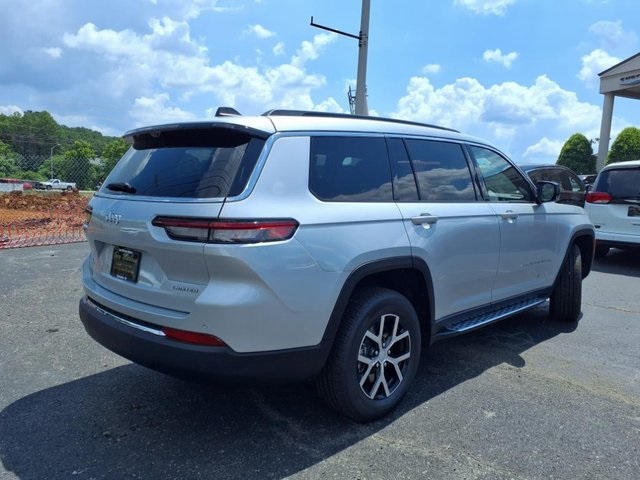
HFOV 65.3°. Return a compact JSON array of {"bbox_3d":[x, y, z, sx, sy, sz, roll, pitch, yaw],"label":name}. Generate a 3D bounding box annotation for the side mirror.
[{"bbox_3d":[1.907,-0.399,4.170,0.110,0.170,0.185,-5,7,-44],"label":"side mirror"}]

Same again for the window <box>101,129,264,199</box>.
[{"bbox_3d":[-0.902,-0.402,2.827,1.420,0.410,0.130,5,-27,46],"label":"window"}]

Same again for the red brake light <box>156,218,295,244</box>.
[{"bbox_3d":[-0.463,-0.059,2.389,0.450,0.118,0.560,-5,7,-44],"label":"red brake light"}]

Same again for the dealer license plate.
[{"bbox_3d":[-1.062,0.136,2.729,0.020,0.165,0.315,6,-1,-44],"label":"dealer license plate"}]

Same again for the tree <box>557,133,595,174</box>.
[{"bbox_3d":[12.357,-2.973,24.185,1.900,4.358,1.900,3,6,27],"label":"tree"}]

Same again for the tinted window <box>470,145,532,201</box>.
[{"bbox_3d":[1.453,-0.501,3.962,0.900,0.420,0.050,-5,-10,-44],"label":"tinted window"}]

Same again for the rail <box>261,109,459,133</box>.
[{"bbox_3d":[0.391,-0.759,3.233,1.900,0.080,0.065,-7,9,-43],"label":"rail"}]

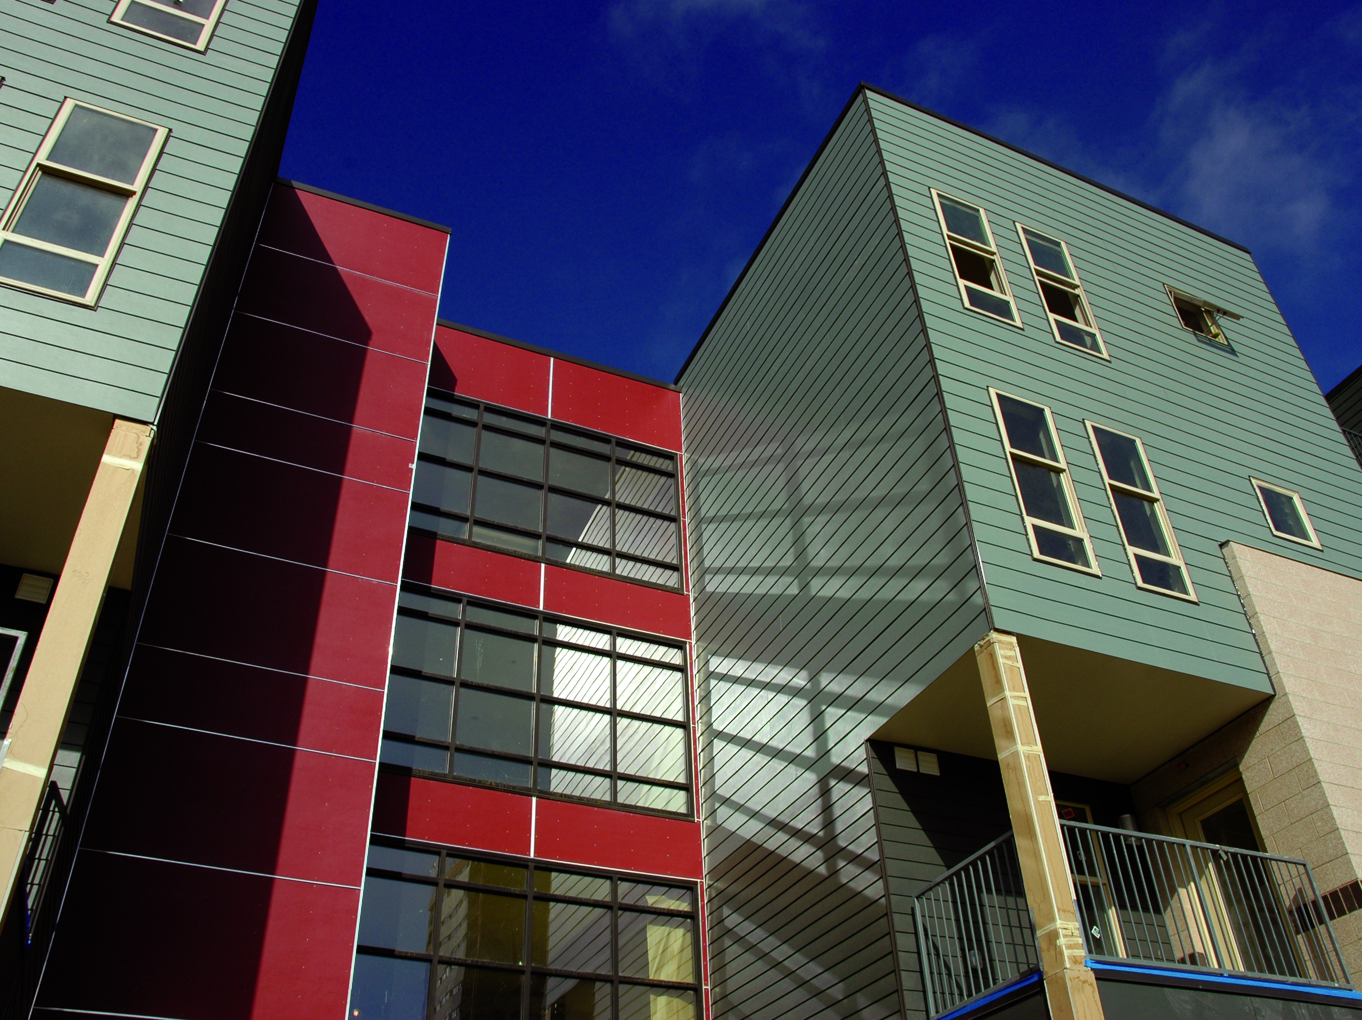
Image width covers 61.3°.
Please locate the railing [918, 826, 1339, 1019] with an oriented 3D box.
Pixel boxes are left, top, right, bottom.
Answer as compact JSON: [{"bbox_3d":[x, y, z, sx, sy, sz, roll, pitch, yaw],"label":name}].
[{"bbox_3d":[3.398,3.287,8.839,2.630,0.985,1.620,14,-41,-20],"label":"railing"}]

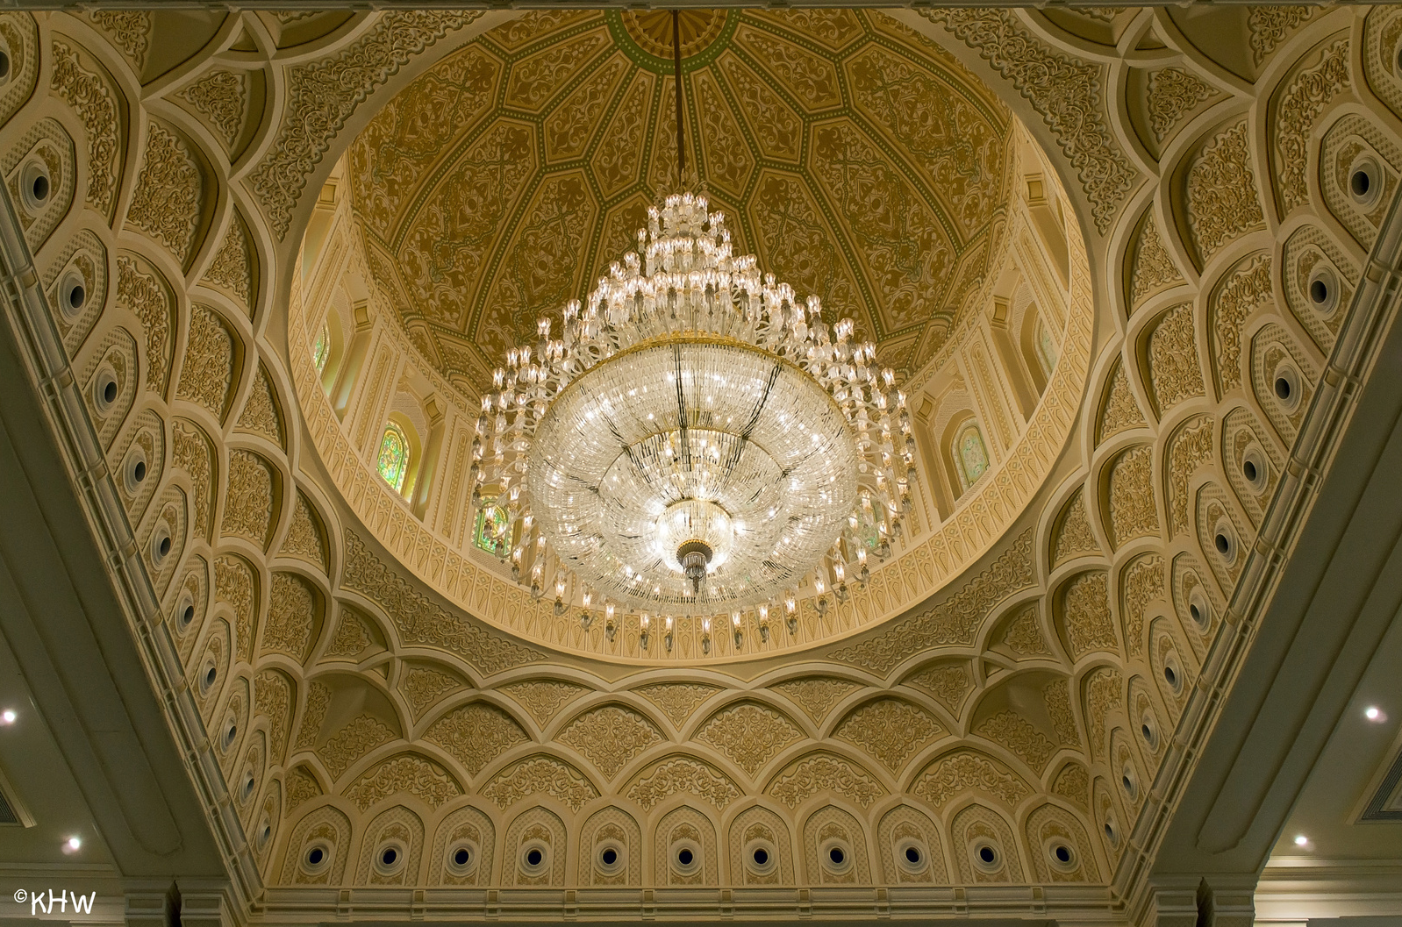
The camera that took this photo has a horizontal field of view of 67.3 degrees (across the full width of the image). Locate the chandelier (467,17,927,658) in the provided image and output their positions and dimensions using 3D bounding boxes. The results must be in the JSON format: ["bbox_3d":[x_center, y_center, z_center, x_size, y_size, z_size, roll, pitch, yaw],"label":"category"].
[{"bbox_3d":[-0.140,-2.300,16.200,5.300,12.200,5.300,-1,-54,-1],"label":"chandelier"}]

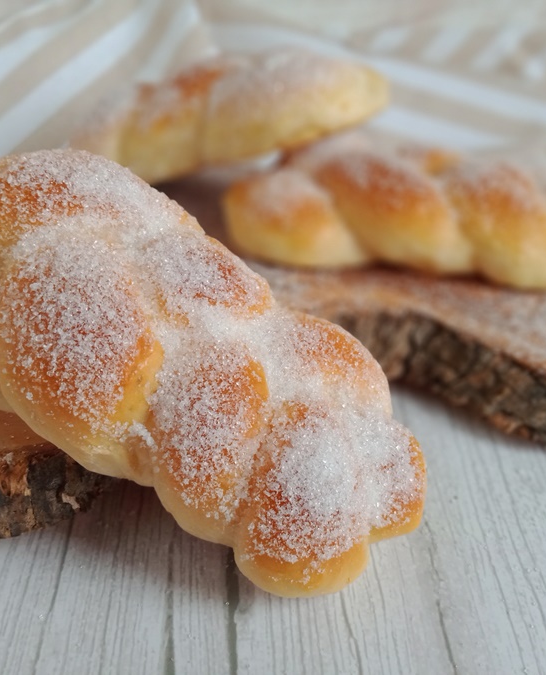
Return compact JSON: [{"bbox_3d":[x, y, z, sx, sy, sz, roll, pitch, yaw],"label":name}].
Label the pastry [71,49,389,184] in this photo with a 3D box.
[{"bbox_3d":[-0.021,-0.103,0.311,0.140,0.038,0.071,-14,34,-2],"label":"pastry"}]

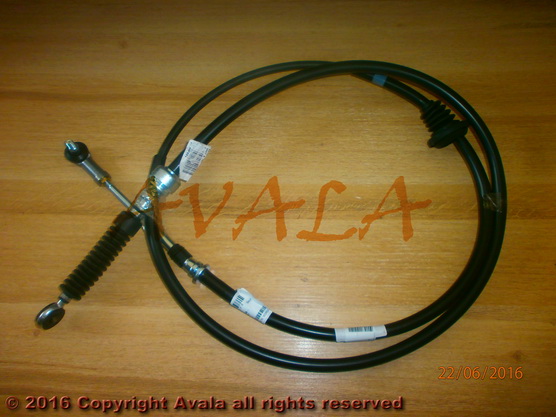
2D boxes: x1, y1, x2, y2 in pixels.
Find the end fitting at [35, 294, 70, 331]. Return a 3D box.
[{"bbox_3d":[-0.274,0.126,0.531,0.013,0.030,0.041,34,76,21],"label":"end fitting"}]

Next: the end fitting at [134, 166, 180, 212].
[{"bbox_3d":[-0.142,-0.020,0.502,0.032,0.032,0.055,38,81,13],"label":"end fitting"}]

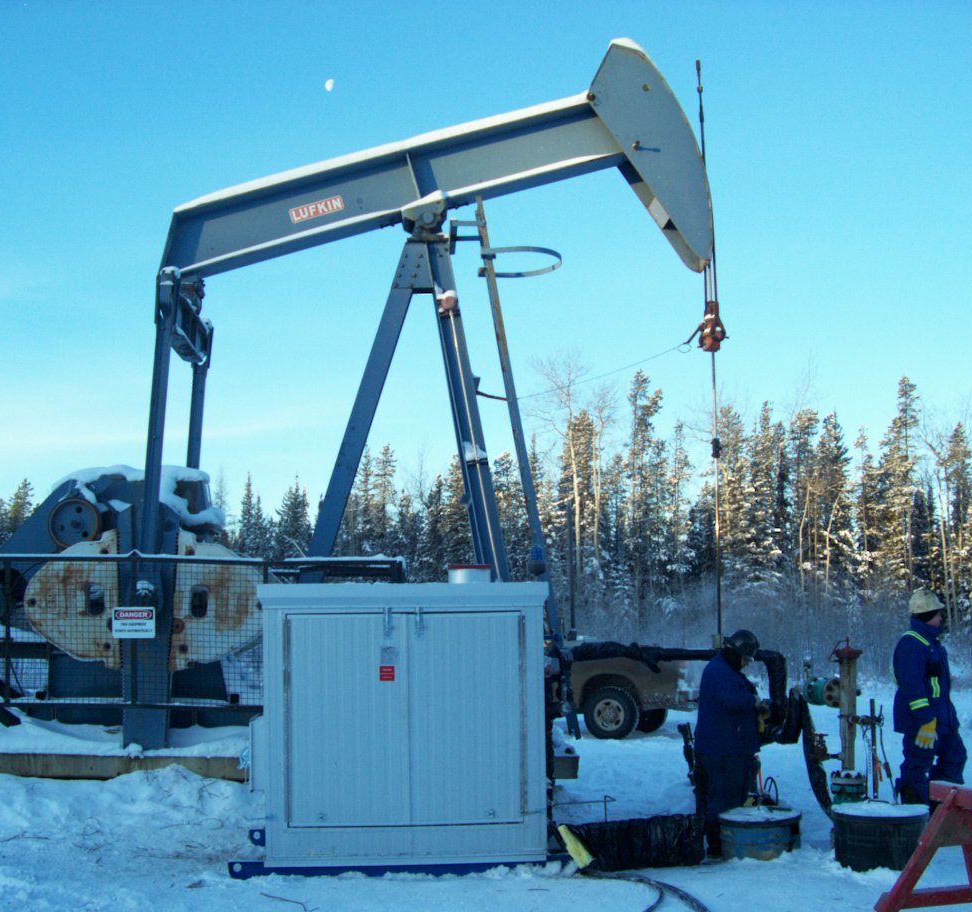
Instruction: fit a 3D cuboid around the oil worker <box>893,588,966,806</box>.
[{"bbox_3d":[3.426,1.934,9.247,0.500,1.800,0.580,-4,-7,30],"label":"oil worker"}]

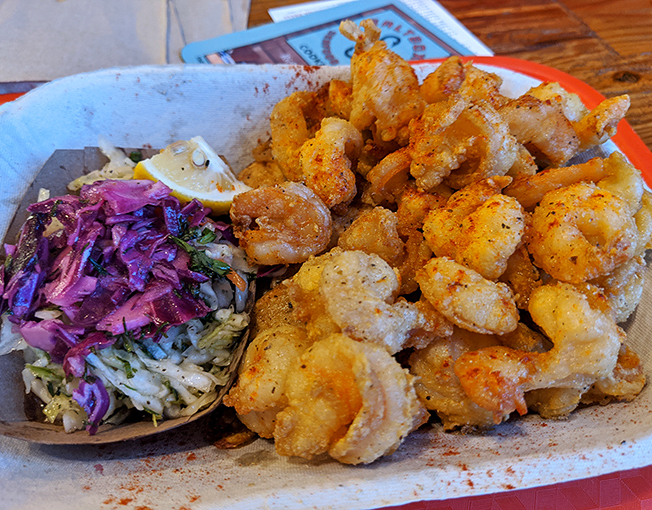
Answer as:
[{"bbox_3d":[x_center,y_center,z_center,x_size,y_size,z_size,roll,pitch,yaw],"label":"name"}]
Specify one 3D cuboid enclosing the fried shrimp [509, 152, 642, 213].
[{"bbox_3d":[0.119,-0.033,0.255,0.066,0.026,0.030,-16,53,-12],"label":"fried shrimp"}]

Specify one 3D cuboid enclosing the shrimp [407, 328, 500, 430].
[{"bbox_3d":[0.051,0.048,0.201,0.042,0.029,0.040,9,52,7],"label":"shrimp"}]

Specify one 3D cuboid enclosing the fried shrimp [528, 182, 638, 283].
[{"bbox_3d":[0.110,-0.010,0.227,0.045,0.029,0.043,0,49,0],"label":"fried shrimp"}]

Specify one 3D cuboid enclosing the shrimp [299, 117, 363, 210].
[{"bbox_3d":[0.002,-0.043,0.250,0.029,0.029,0.044,-6,94,7],"label":"shrimp"}]

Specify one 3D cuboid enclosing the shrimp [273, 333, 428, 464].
[{"bbox_3d":[0.009,0.053,0.197,0.053,0.036,0.043,0,49,0],"label":"shrimp"}]

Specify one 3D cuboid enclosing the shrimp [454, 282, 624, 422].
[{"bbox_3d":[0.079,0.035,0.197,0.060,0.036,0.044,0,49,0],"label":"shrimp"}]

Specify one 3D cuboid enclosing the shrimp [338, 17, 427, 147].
[{"bbox_3d":[0.030,-0.089,0.274,0.040,0.062,0.032,-9,10,8],"label":"shrimp"}]

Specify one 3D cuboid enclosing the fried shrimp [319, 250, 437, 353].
[{"bbox_3d":[0.020,0.017,0.206,0.048,0.026,0.034,23,55,18],"label":"fried shrimp"}]

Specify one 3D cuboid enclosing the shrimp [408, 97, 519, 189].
[{"bbox_3d":[0.063,-0.050,0.244,0.048,0.035,0.043,0,49,0],"label":"shrimp"}]

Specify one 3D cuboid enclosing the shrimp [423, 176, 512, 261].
[{"bbox_3d":[0.059,-0.015,0.220,0.037,0.030,0.036,0,49,0],"label":"shrimp"}]

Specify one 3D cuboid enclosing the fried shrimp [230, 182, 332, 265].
[{"bbox_3d":[-0.020,-0.014,0.239,0.045,0.025,0.037,0,51,0],"label":"fried shrimp"}]

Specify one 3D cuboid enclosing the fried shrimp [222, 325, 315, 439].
[{"bbox_3d":[-0.019,0.048,0.200,0.036,0.028,0.041,24,55,18],"label":"fried shrimp"}]

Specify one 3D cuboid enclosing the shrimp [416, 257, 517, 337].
[{"bbox_3d":[0.055,0.016,0.203,0.043,0.028,0.028,28,55,22],"label":"shrimp"}]

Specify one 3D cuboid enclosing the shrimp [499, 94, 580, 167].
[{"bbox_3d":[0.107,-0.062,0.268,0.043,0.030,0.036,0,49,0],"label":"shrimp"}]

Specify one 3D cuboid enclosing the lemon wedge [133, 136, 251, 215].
[{"bbox_3d":[-0.065,-0.038,0.255,0.053,0.033,0.033,15,51,13],"label":"lemon wedge"}]

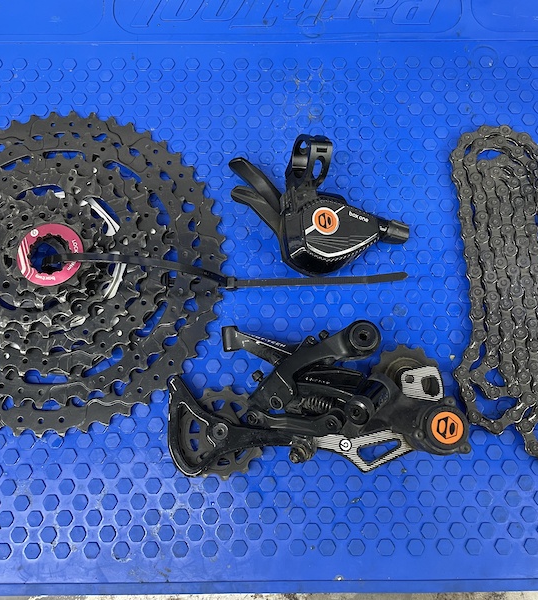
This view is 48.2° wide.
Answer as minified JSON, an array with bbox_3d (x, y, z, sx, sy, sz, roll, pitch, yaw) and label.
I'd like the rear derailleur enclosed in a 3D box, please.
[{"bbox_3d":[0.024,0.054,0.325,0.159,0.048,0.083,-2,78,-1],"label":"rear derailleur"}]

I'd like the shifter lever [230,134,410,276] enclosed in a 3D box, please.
[{"bbox_3d":[0.030,-0.055,0.353,0.106,0.040,0.081,0,78,0],"label":"shifter lever"}]

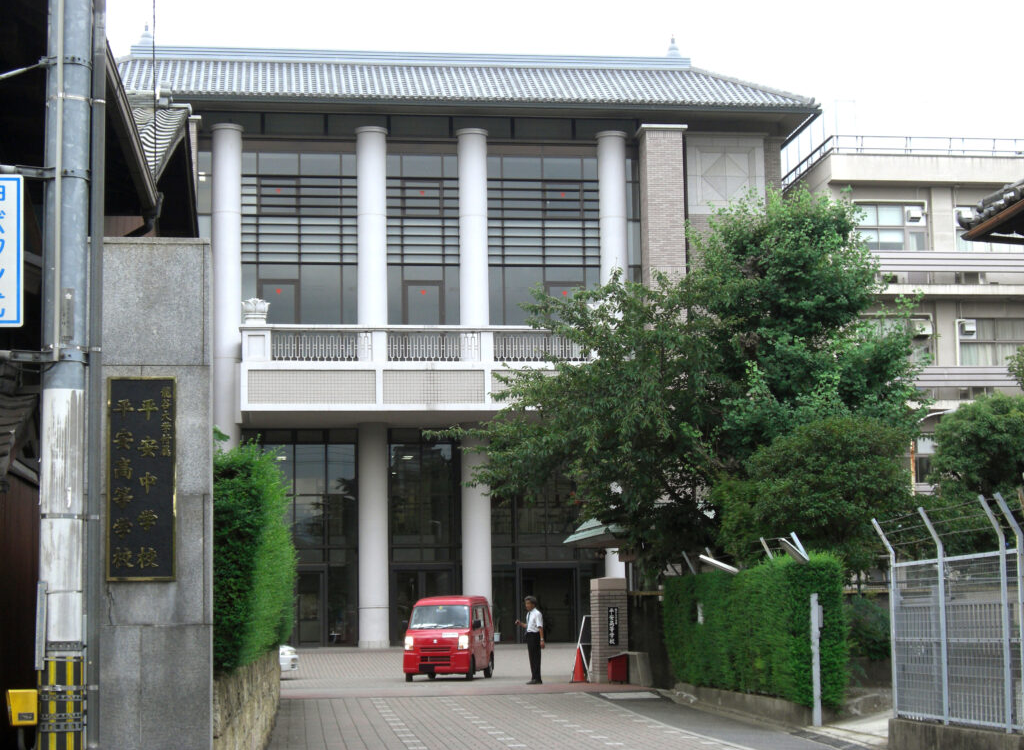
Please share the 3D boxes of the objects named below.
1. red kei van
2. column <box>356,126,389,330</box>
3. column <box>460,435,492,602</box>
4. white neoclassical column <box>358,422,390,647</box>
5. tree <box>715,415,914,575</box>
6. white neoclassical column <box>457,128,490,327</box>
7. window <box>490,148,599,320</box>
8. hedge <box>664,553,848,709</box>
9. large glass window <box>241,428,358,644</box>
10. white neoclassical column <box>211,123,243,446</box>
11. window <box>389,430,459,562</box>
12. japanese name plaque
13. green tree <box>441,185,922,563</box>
[{"bbox_3d":[-1.366,5.791,41.871,1.475,1.860,3.395,-2,-6,9],"label":"red kei van"},{"bbox_3d":[-4.493,-4.667,61.189,0.980,6.903,0.980,0,-6,-8],"label":"column"},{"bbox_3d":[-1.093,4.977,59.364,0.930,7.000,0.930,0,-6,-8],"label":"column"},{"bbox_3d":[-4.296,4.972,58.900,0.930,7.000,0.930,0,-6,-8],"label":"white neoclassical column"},{"bbox_3d":[6.566,3.611,40.881,4.000,5.490,3.700,0,-6,-8],"label":"tree"},{"bbox_3d":[-1.237,-4.659,61.623,0.980,6.870,0.980,0,-6,-8],"label":"white neoclassical column"},{"bbox_3d":[1.057,-4.497,63.546,3.870,5.992,0.200,0,-6,-8],"label":"window"},{"bbox_3d":[3.572,3.853,29.088,0.700,2.100,8.000,0,-6,-8],"label":"hedge"},{"bbox_3d":[-6.892,5.183,61.398,3.804,6.983,0.200,0,-6,-8],"label":"large glass window"},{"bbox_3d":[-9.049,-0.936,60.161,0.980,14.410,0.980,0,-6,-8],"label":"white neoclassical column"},{"bbox_3d":[-2.869,3.959,62.073,2.367,4.357,0.200,0,-6,-8],"label":"window"},{"bbox_3d":[-2.231,0.629,11.400,0.410,1.230,0.050,0,-6,-8],"label":"japanese name plaque"},{"bbox_3d":[3.965,1.130,43.165,10.000,10.990,7.800,0,-6,-8],"label":"green tree"}]

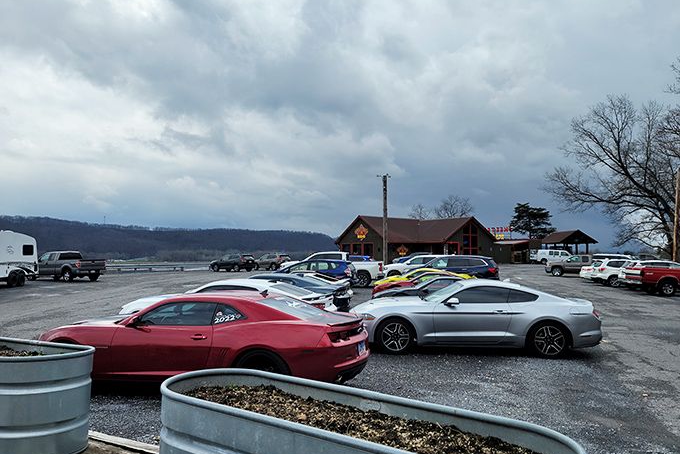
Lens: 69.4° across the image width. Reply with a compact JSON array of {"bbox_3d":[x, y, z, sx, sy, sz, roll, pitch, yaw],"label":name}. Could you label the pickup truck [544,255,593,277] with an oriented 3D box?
[{"bbox_3d":[20.289,3.191,41.605,5.600,1.860,2.000,-1,-3,17],"label":"pickup truck"}]

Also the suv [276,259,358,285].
[{"bbox_3d":[-1.407,2.224,21.714,4.380,1.600,1.790,-1,-3,13],"label":"suv"}]

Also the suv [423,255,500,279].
[{"bbox_3d":[6.004,2.412,26.547,5.050,1.770,1.960,0,-3,11],"label":"suv"}]

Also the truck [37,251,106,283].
[{"bbox_3d":[-18.590,2.599,33.212,5.880,1.940,2.020,-1,-3,27],"label":"truck"}]

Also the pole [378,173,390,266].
[{"bbox_3d":[3.866,-0.199,42.067,1.000,8.582,0.400,0,-3,0],"label":"pole"}]

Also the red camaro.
[{"bbox_3d":[-2.102,1.585,7.211,4.836,1.370,1.920,-1,-3,13],"label":"red camaro"}]

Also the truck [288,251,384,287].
[{"bbox_3d":[-0.375,2.353,27.215,5.860,1.920,2.050,0,-3,8],"label":"truck"}]

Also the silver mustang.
[{"bbox_3d":[2.606,1.725,9.744,4.790,1.380,1.930,0,-3,5],"label":"silver mustang"}]

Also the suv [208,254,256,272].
[{"bbox_3d":[-10.536,3.524,48.251,4.620,1.700,1.820,-1,-3,29],"label":"suv"}]

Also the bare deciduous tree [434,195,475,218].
[{"bbox_3d":[24.480,0.240,105.133,8.800,14.365,8.800,0,-3,0],"label":"bare deciduous tree"}]

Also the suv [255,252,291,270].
[{"bbox_3d":[-7.434,3.765,52.526,4.700,1.680,1.830,-2,-3,32],"label":"suv"}]

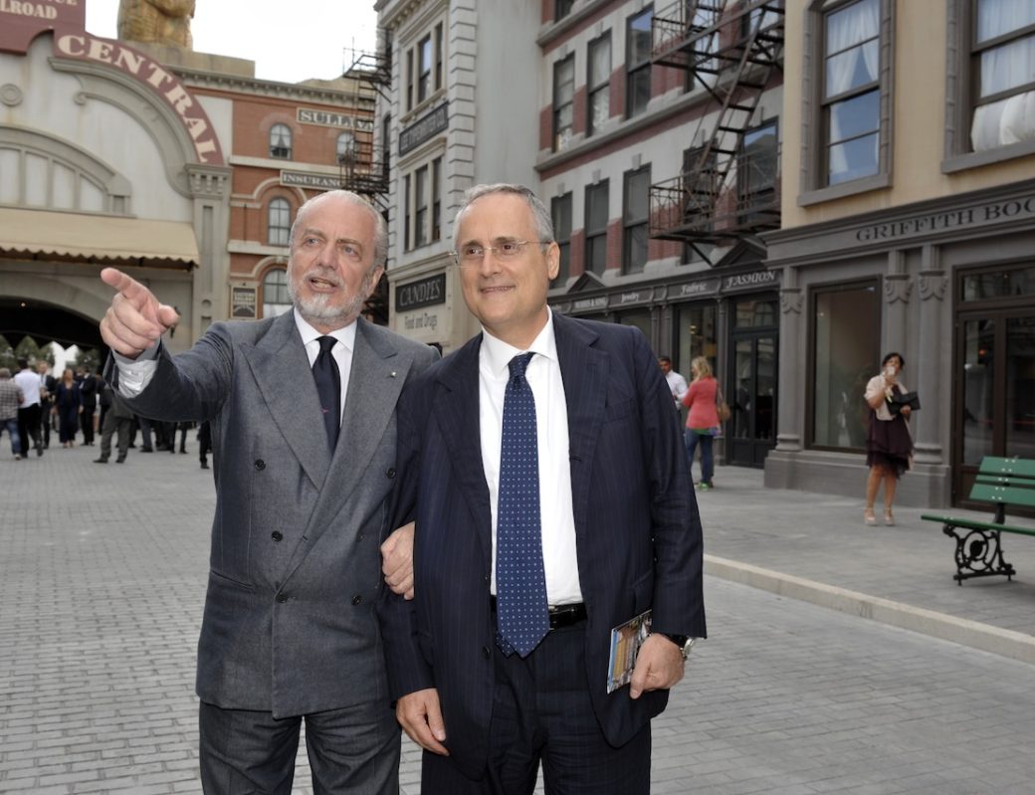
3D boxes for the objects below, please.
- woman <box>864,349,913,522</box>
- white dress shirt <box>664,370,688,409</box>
[{"bbox_3d":[3.716,0.420,10.650,0.510,1.720,0.420,1,0,5],"label":"woman"},{"bbox_3d":[1.989,-0.098,14.000,0.520,0.570,0.320,1,0,25],"label":"white dress shirt"}]

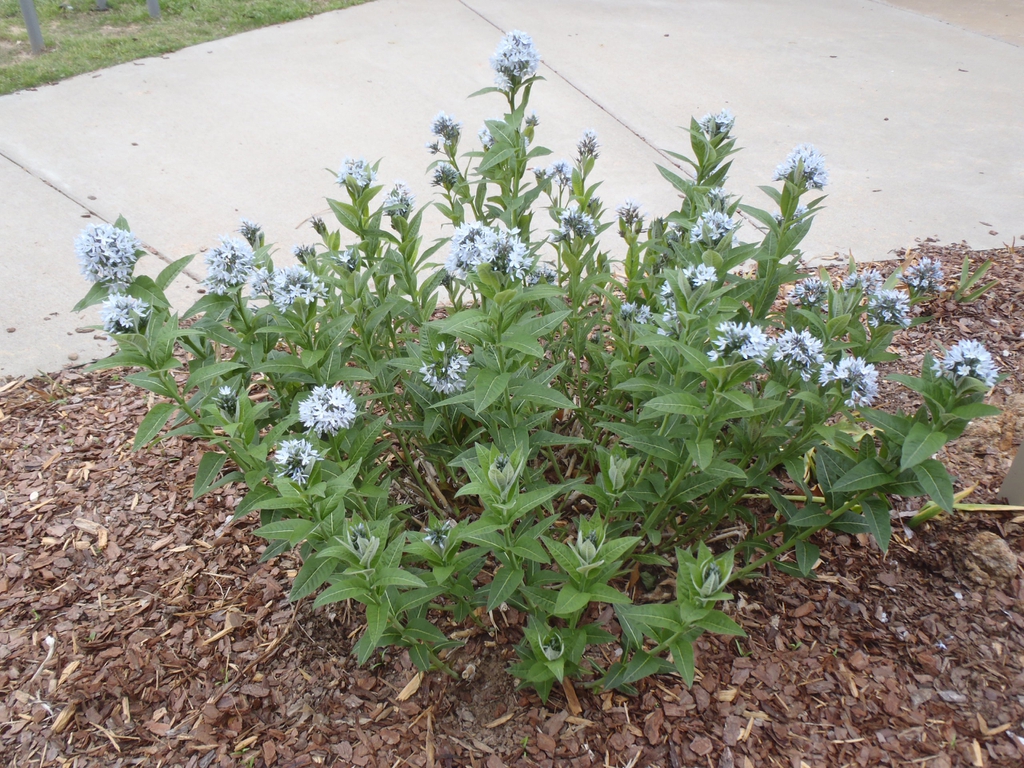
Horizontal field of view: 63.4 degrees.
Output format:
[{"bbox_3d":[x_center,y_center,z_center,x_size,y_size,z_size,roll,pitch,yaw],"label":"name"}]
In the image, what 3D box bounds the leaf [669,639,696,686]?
[{"bbox_3d":[0.206,0.335,0.998,0.029,0.011,0.054,-2,54,-9],"label":"leaf"}]

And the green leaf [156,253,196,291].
[{"bbox_3d":[-0.447,-0.147,1.090,0.024,0.011,0.077,24,64,37],"label":"green leaf"}]

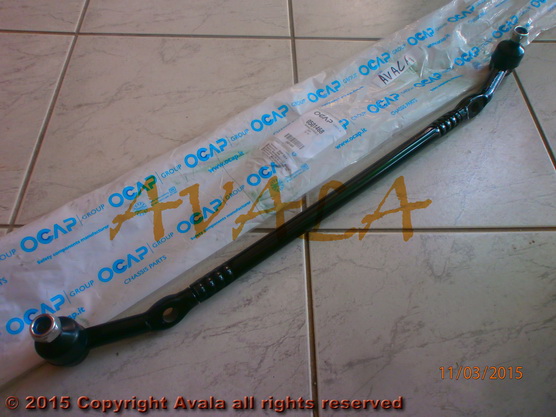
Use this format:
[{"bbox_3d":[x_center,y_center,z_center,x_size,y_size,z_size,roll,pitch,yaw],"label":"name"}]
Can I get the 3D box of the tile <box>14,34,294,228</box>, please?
[{"bbox_3d":[-0.139,-0.120,0.587,0.330,0.009,0.330,0,59,-3],"label":"tile"}]

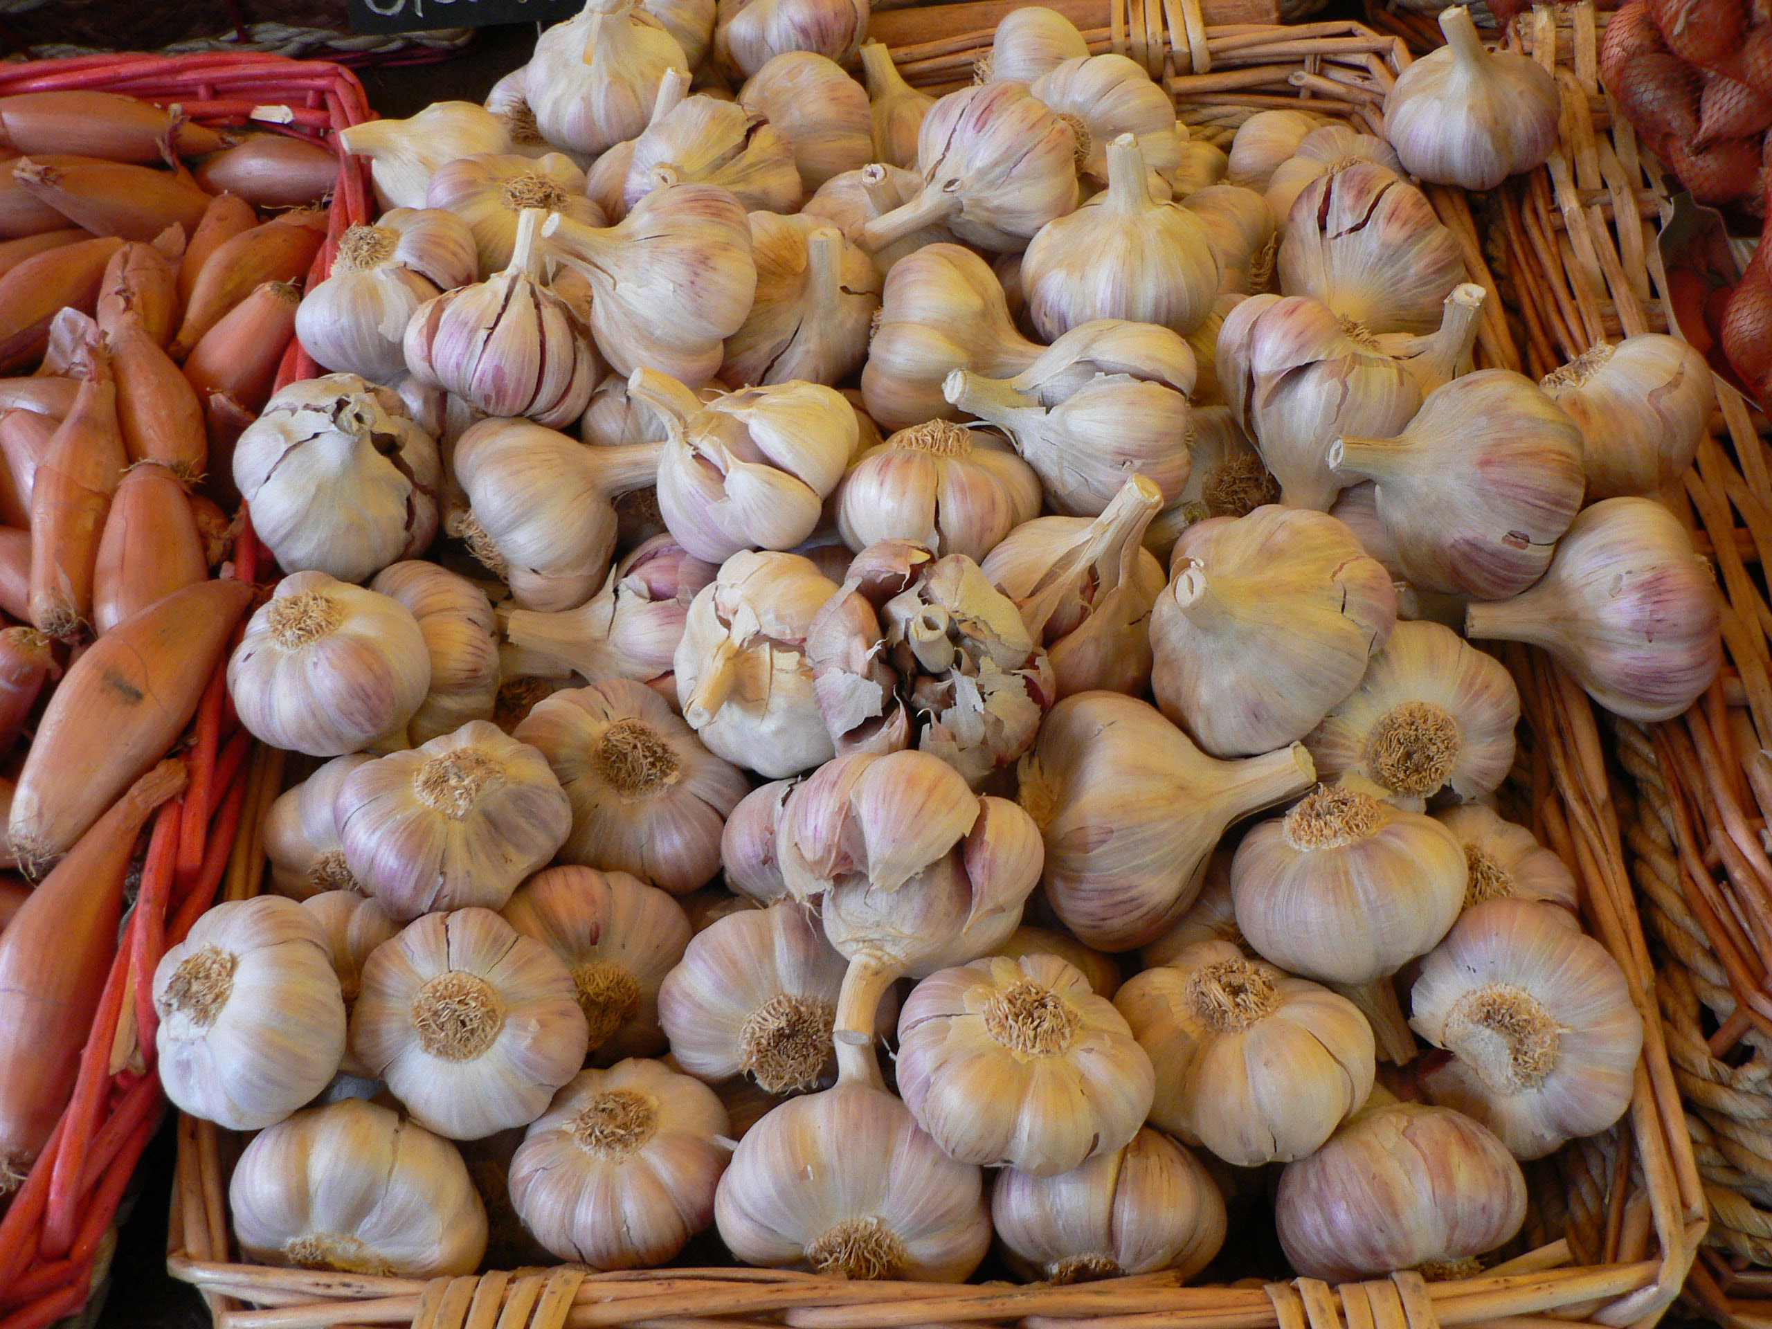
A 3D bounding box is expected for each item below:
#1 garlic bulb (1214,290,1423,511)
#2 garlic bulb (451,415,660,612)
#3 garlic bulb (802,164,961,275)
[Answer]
[{"bbox_3d":[0.139,-0.084,0.595,0.064,0.073,0.064,14,6,0],"label":"garlic bulb"},{"bbox_3d":[-0.100,-0.048,0.572,0.069,0.058,0.058,-26,90,-12],"label":"garlic bulb"},{"bbox_3d":[-0.003,-0.154,0.641,0.056,0.061,0.056,-2,72,6],"label":"garlic bulb"}]

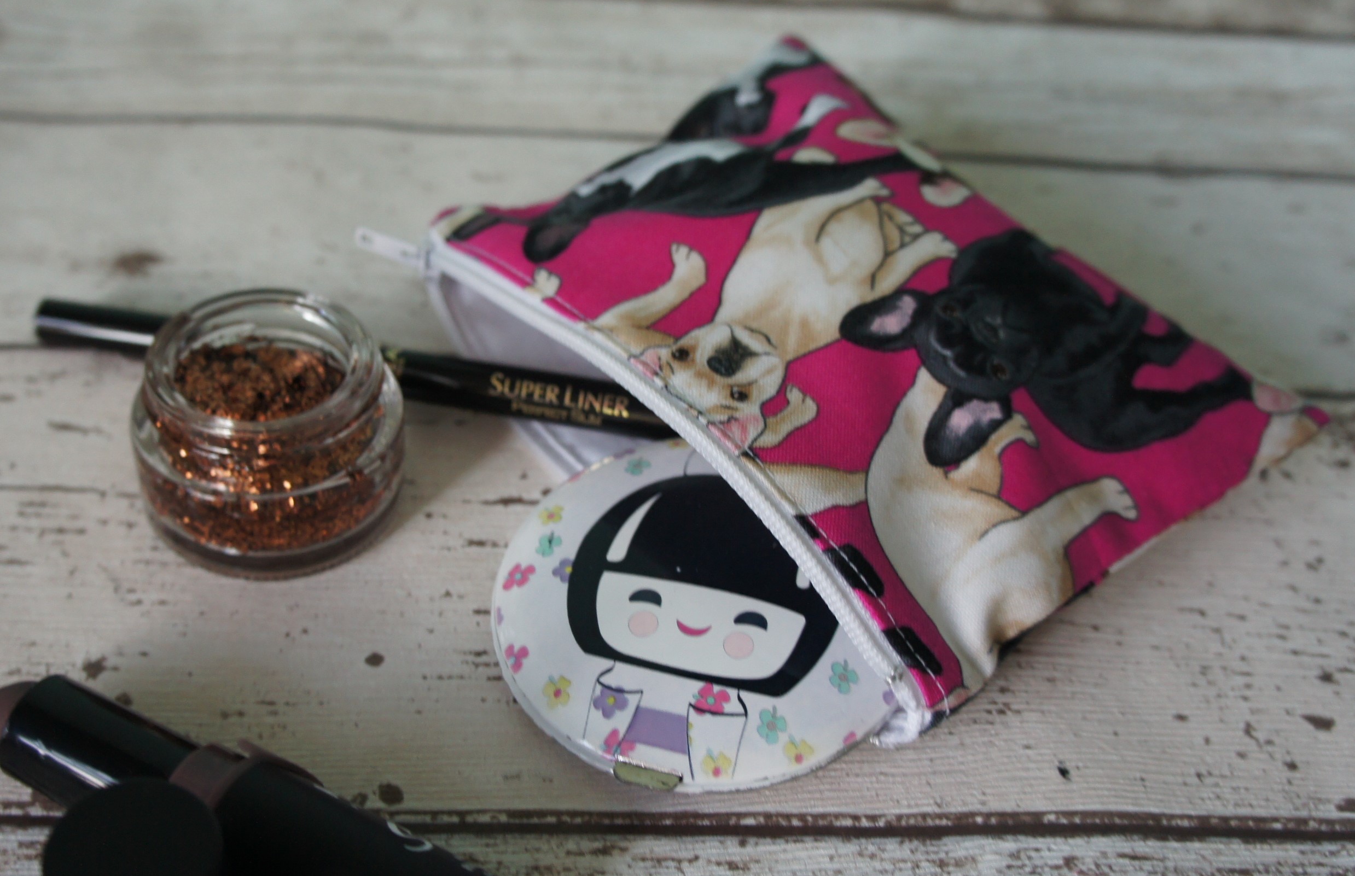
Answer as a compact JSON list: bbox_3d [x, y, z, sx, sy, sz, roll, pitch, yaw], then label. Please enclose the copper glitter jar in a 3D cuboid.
[{"bbox_3d":[-0.067,-0.002,0.188,0.042,0.030,0.042,6,43,-6],"label":"copper glitter jar"}]

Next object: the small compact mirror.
[{"bbox_3d":[0.004,0.027,0.181,0.066,0.008,0.066,2,45,-3],"label":"small compact mirror"}]

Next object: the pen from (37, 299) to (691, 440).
[{"bbox_3d":[-0.054,-0.011,0.212,0.138,0.011,0.011,9,43,4],"label":"pen"}]

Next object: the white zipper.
[{"bbox_3d":[-0.014,-0.003,0.202,0.020,0.022,0.150,-27,53,-31],"label":"white zipper"}]

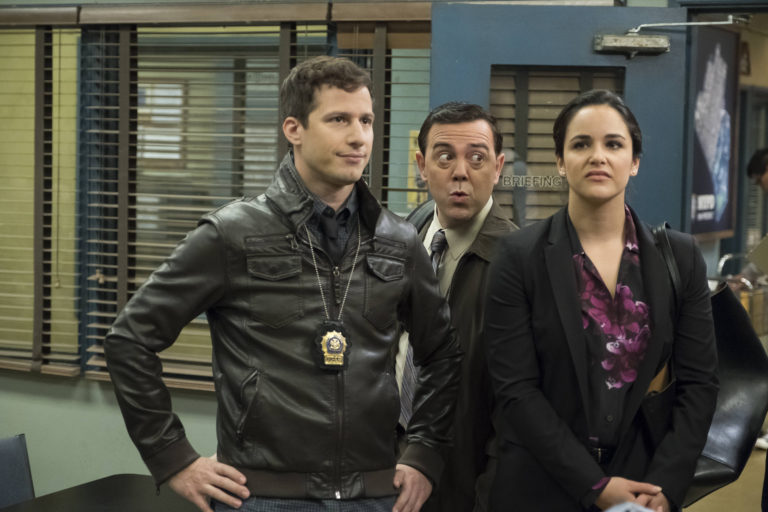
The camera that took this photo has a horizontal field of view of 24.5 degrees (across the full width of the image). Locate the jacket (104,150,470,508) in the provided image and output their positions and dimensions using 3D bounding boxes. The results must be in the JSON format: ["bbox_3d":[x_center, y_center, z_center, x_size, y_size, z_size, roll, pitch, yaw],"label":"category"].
[{"bbox_3d":[-0.172,0.120,3.450,0.700,0.650,0.320,-1,5,-28],"label":"jacket"}]

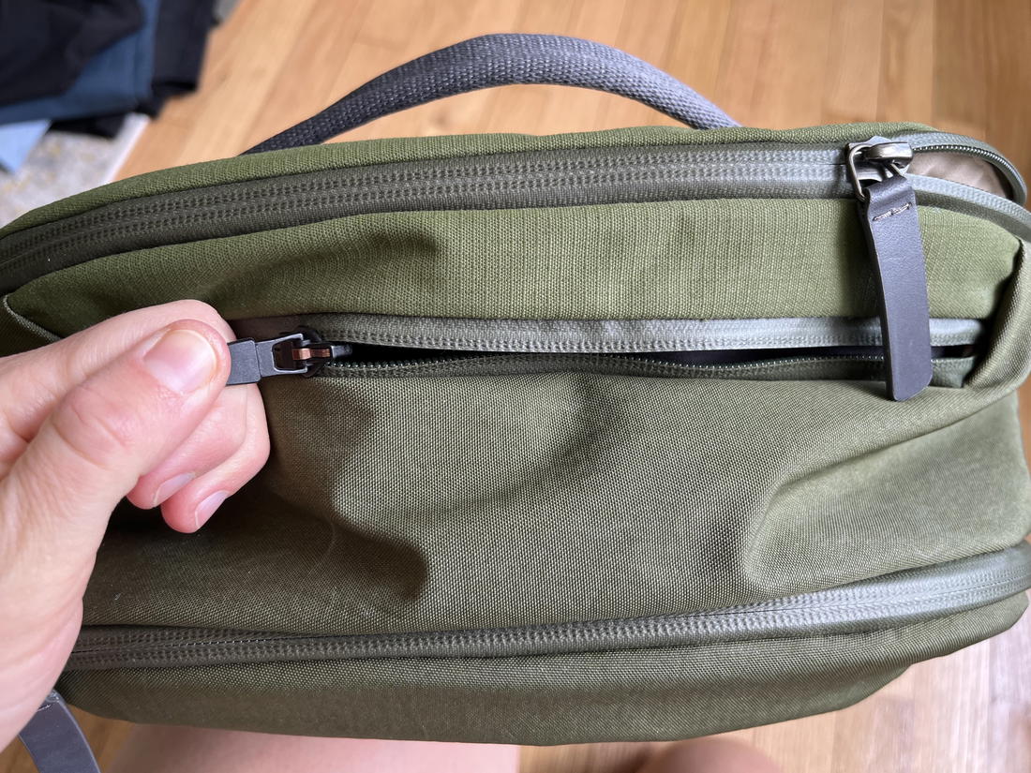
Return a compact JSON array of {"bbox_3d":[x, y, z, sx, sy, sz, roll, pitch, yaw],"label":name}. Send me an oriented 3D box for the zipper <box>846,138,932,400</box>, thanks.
[{"bbox_3d":[0.092,-0.028,0.189,0.017,0.013,0.064,-8,92,-5],"label":"zipper"}]

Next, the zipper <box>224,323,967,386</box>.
[{"bbox_3d":[0.028,-0.008,0.182,0.183,0.020,0.019,-1,96,-9],"label":"zipper"}]

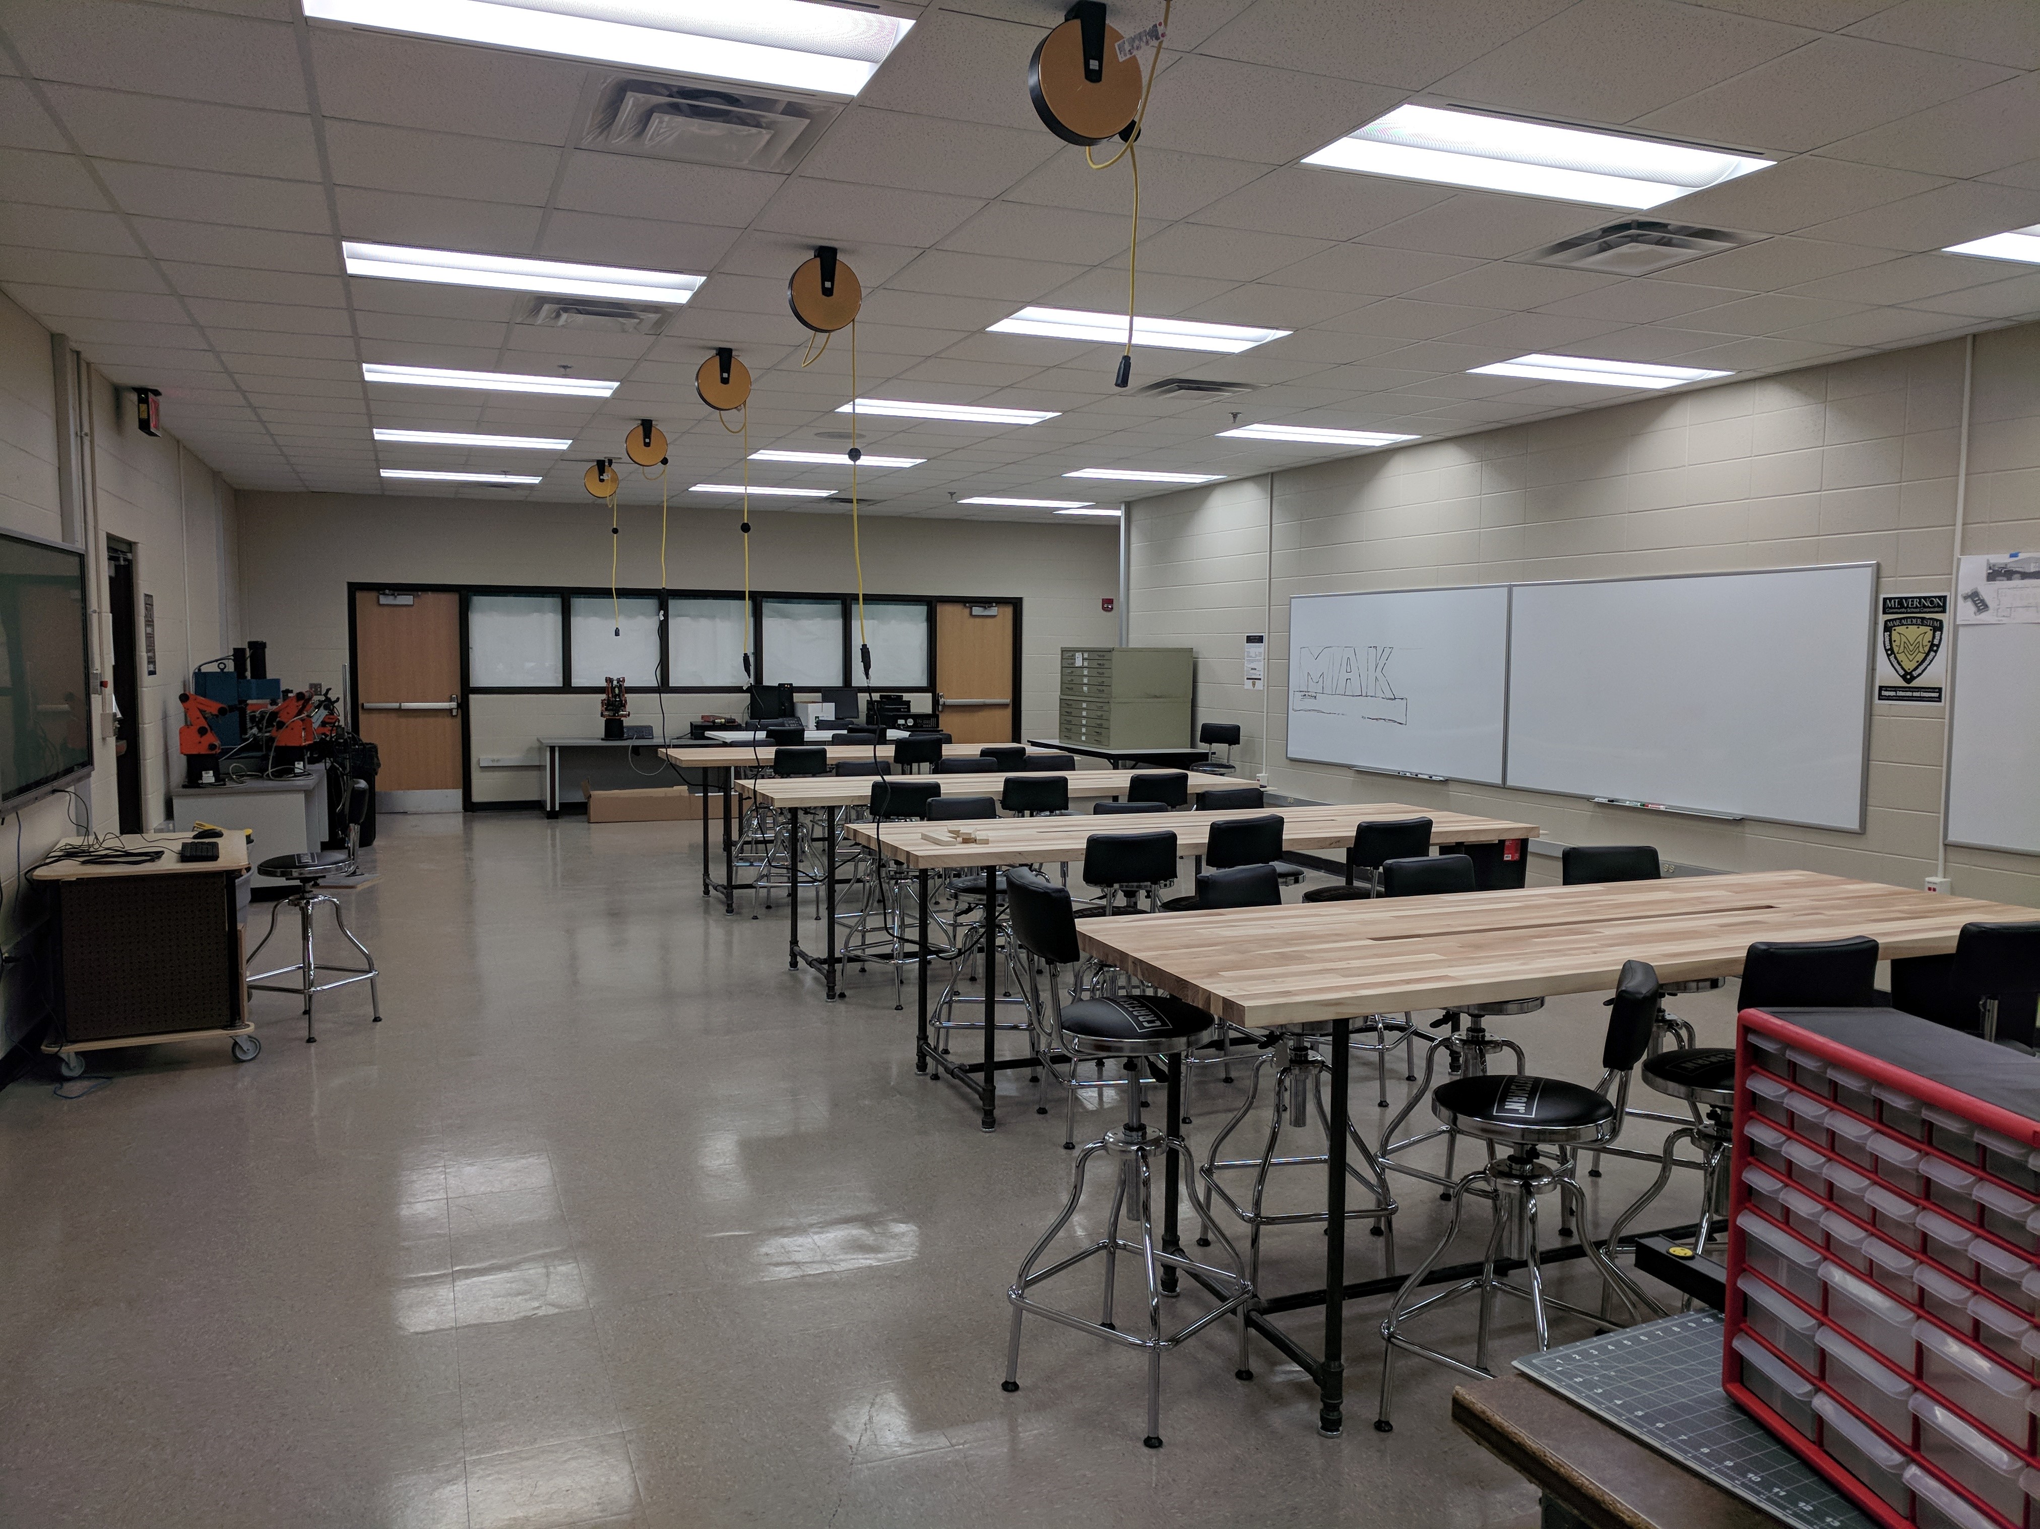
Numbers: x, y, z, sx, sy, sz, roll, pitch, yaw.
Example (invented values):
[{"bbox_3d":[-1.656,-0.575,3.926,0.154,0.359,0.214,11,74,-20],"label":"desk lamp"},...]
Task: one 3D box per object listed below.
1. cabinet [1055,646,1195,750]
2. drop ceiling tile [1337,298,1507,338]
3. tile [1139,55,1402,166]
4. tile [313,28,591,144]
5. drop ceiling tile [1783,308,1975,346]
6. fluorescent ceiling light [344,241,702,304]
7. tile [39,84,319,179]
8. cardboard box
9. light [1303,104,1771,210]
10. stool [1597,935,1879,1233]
[{"bbox_3d":[0.906,-0.583,13.176,0.750,0.835,1.040,-1,5,-22],"label":"cabinet"},{"bbox_3d":[1.576,-1.795,6.165,0.600,0.020,0.600,-1,5,-22],"label":"drop ceiling tile"},{"bbox_3d":[0.553,-1.620,3.785,0.603,0.024,0.603,-1,5,-22],"label":"tile"},{"bbox_3d":[-1.376,-1.622,3.681,0.600,0.018,0.600,-1,5,-22],"label":"tile"},{"bbox_3d":[3.500,-1.785,6.262,0.600,0.020,0.600,-1,5,-21],"label":"drop ceiling tile"},{"bbox_3d":[-1.766,-1.782,5.495,1.215,0.060,0.605,-1,5,-22],"label":"fluorescent ceiling light"},{"bbox_3d":[-2.164,-1.658,4.026,0.600,0.020,0.600,-1,5,-22],"label":"tile"},{"bbox_3d":[-3.437,0.338,13.792,0.920,0.320,0.310,-1,5,-22],"label":"cardboard box"},{"bbox_3d":[1.396,-1.647,4.126,1.200,0.070,0.600,-1,5,-21],"label":"light"},{"bbox_3d":[1.534,0.833,3.329,0.490,1.020,0.510,-1,5,-19],"label":"stool"}]

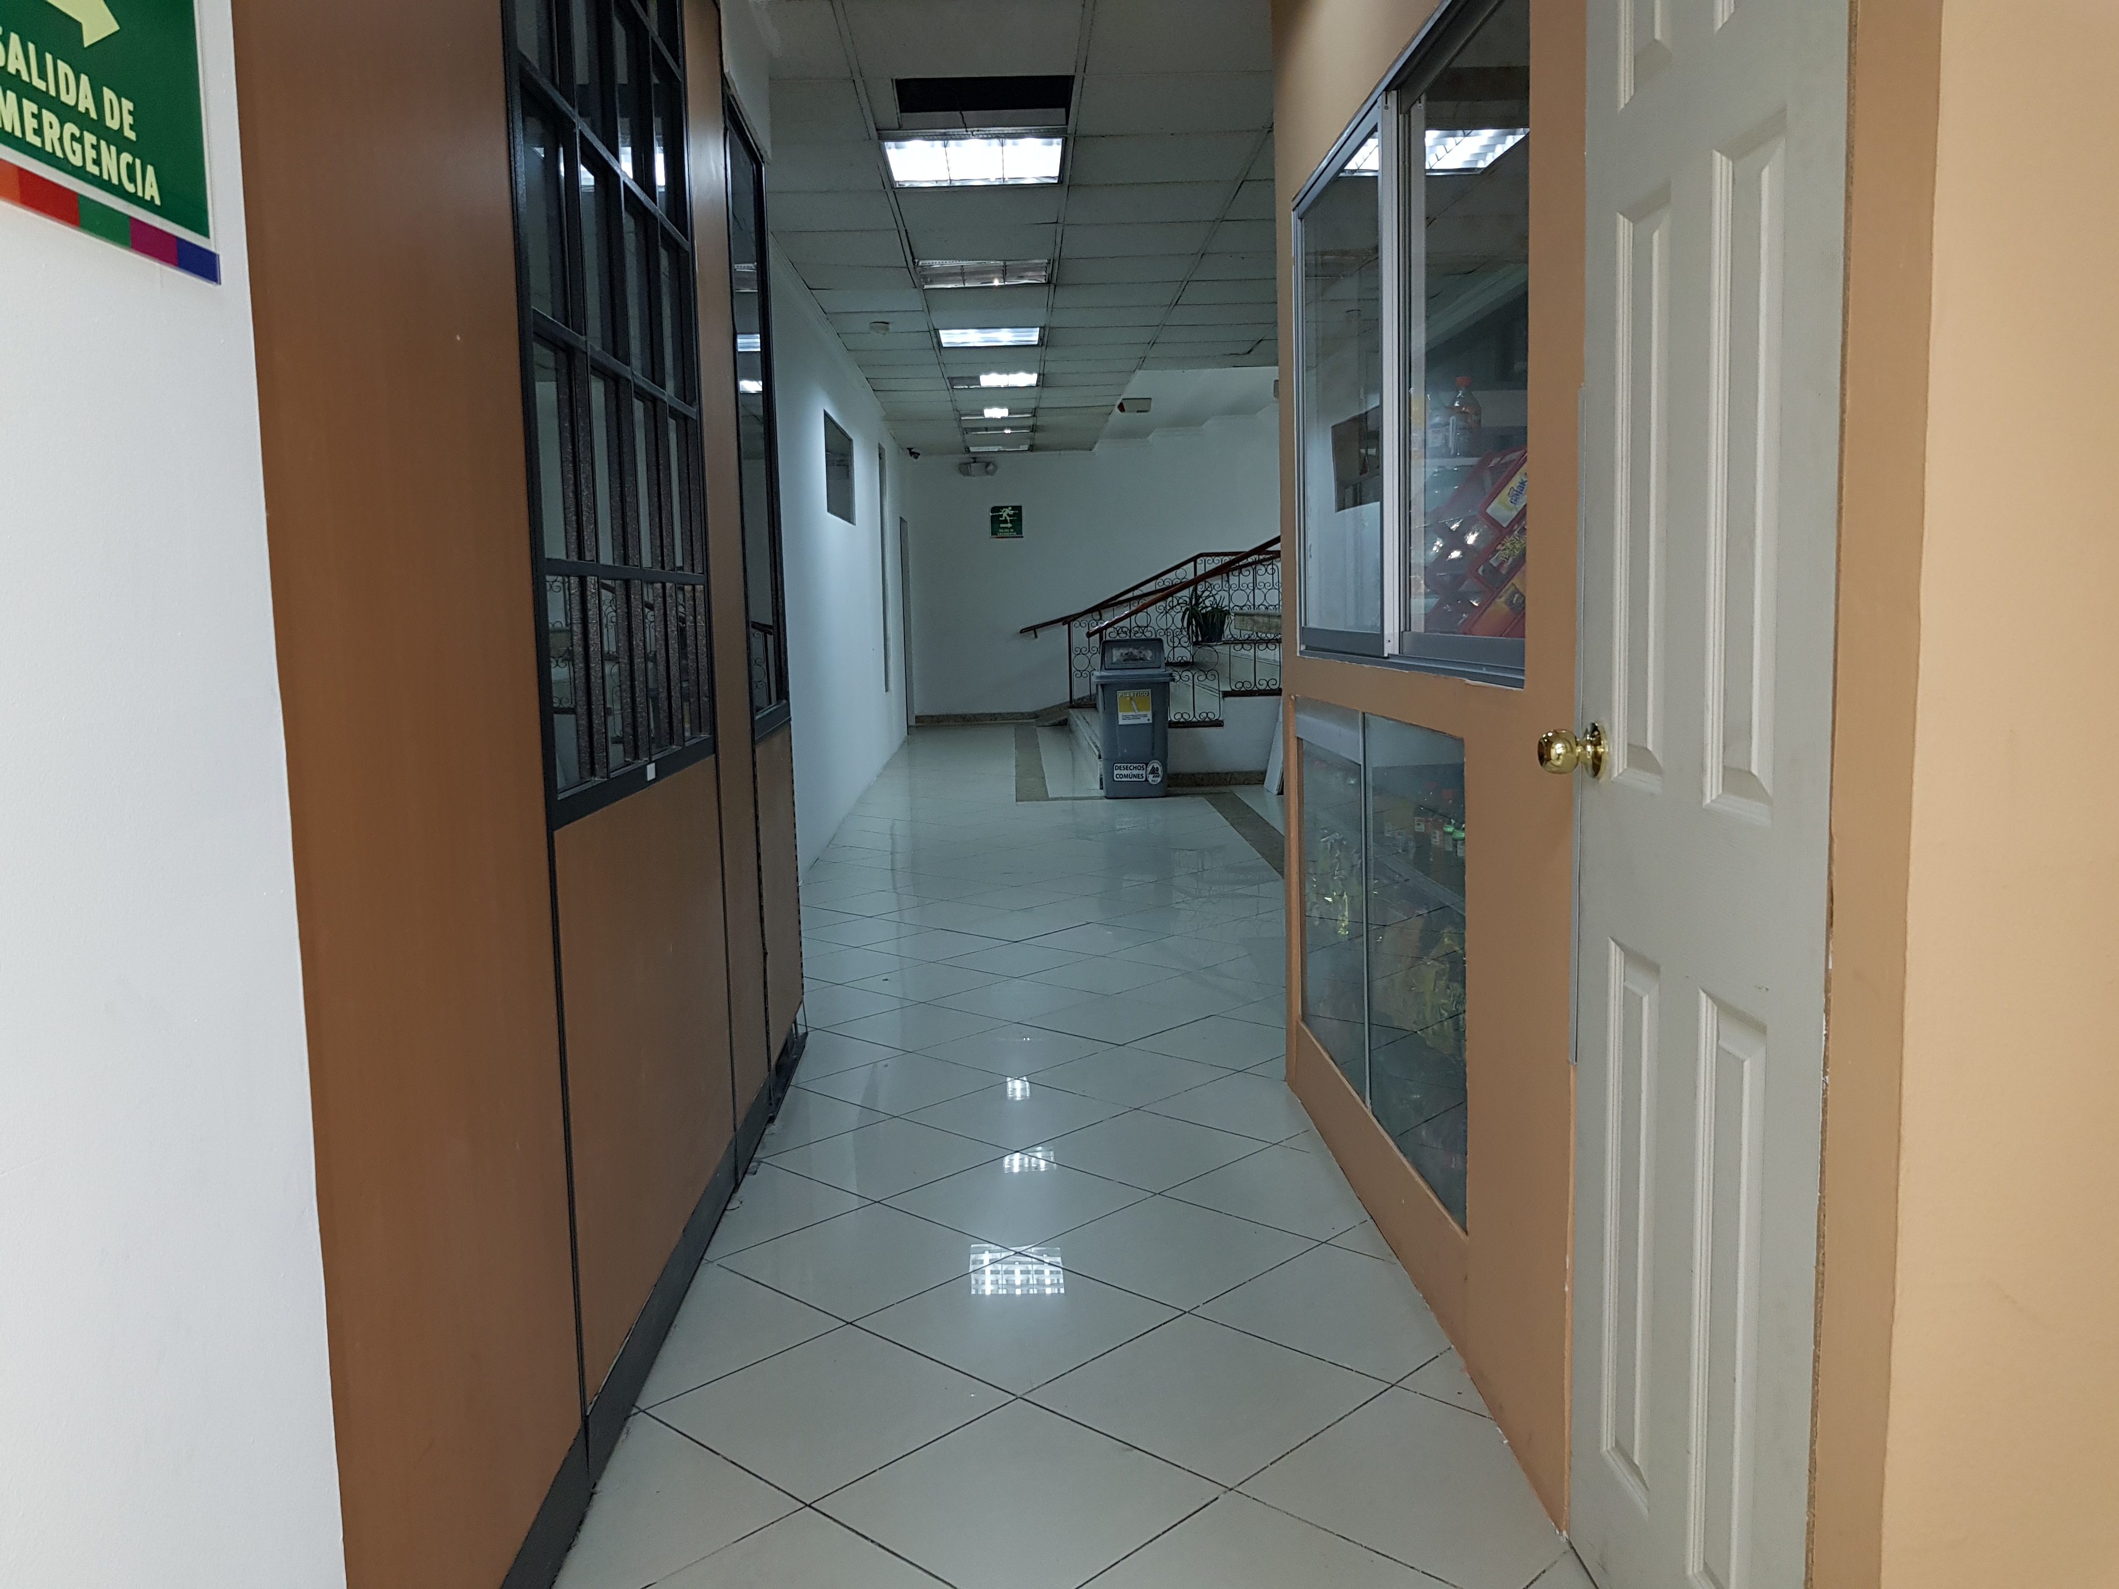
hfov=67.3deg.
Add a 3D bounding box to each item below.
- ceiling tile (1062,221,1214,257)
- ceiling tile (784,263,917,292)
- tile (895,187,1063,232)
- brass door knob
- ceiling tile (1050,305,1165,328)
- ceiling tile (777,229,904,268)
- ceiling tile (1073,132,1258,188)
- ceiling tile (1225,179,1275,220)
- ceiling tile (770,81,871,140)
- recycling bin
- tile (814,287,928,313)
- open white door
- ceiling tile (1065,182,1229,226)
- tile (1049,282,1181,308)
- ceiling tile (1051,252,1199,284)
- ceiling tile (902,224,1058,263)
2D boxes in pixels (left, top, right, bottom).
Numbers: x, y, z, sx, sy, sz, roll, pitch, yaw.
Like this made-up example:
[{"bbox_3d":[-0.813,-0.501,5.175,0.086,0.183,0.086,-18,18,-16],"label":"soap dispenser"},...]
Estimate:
[{"bbox_3d":[0.314,-2.316,6.620,0.613,0.022,0.595,-2,7,-1],"label":"ceiling tile"},{"bbox_3d":[-0.916,-2.348,7.189,0.498,0.020,0.606,-2,6,-1],"label":"ceiling tile"},{"bbox_3d":[-0.297,-2.224,6.005,0.613,0.022,0.595,-2,7,-1],"label":"tile"},{"bbox_3d":[0.588,-0.050,1.832,0.070,0.066,0.066,-2,6,-1],"label":"brass door knob"},{"bbox_3d":[0.260,-2.532,8.425,0.607,0.020,0.606,-2,6,-1],"label":"ceiling tile"},{"bbox_3d":[-0.883,-2.280,6.591,0.495,0.022,0.595,-2,7,-1],"label":"ceiling tile"},{"bbox_3d":[0.350,-2.151,5.375,0.607,0.020,0.606,-2,6,-1],"label":"ceiling tile"},{"bbox_3d":[0.959,-2.261,6.035,0.613,0.022,0.595,-2,7,-1],"label":"ceiling tile"},{"bbox_3d":[-0.832,-2.060,4.790,0.495,0.022,0.595,-2,7,-1],"label":"ceiling tile"},{"bbox_3d":[0.439,-0.484,9.715,0.455,0.965,0.440,-2,6,-1],"label":"recycling bin"},{"bbox_3d":[-0.934,-2.424,7.799,0.498,0.020,0.606,-2,6,-1],"label":"tile"},{"bbox_3d":[0.648,-0.050,1.604,0.040,2.040,0.585,-2,6,-1],"label":"open white door"},{"bbox_3d":[0.332,-2.227,5.984,0.607,0.020,0.606,-2,6,-1],"label":"ceiling tile"},{"bbox_3d":[0.278,-2.456,7.815,0.607,0.020,0.606,-2,6,-1],"label":"tile"},{"bbox_3d":[0.297,-2.390,7.221,0.613,0.022,0.595,-2,7,-1],"label":"ceiling tile"},{"bbox_3d":[-0.314,-2.297,6.605,0.613,0.022,0.595,-2,7,-1],"label":"ceiling tile"}]

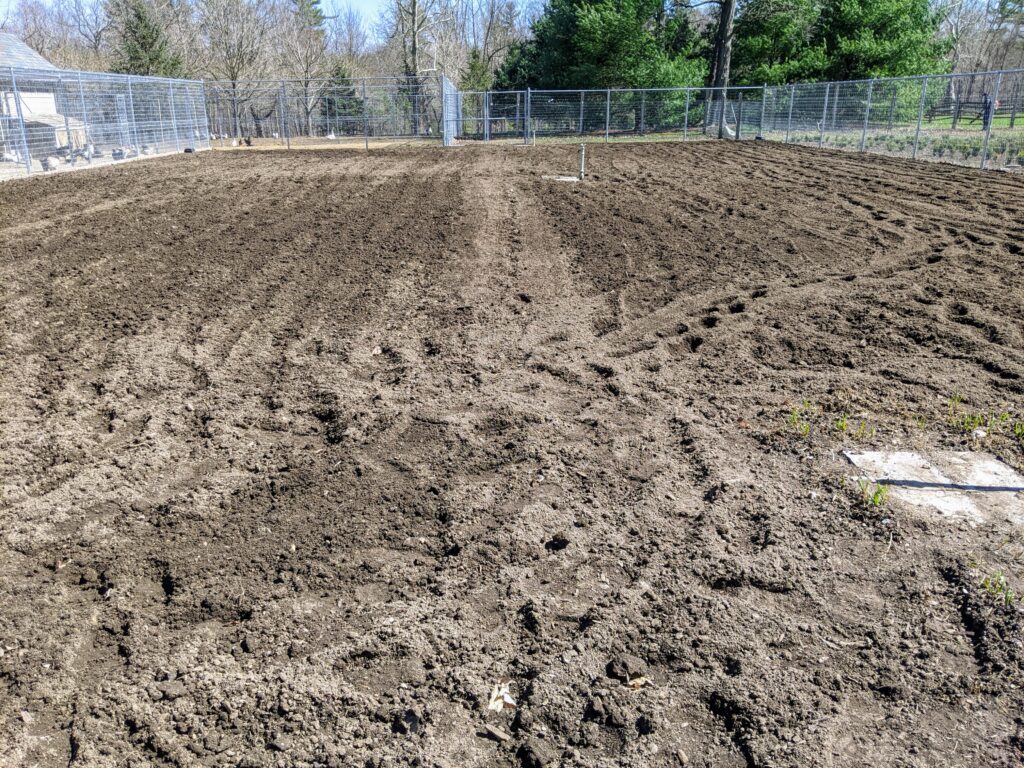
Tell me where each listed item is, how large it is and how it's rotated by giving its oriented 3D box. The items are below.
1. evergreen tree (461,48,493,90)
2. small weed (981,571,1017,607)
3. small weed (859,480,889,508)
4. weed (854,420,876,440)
[{"bbox_3d":[-1.903,-15.523,42.337,1.992,4.181,1.992,-1,19,-2],"label":"evergreen tree"},{"bbox_3d":[1.496,0.628,2.457,0.080,0.066,0.060,13,22,33],"label":"small weed"},{"bbox_3d":[1.381,0.421,3.044,0.099,0.069,0.060,9,21,25],"label":"small weed"},{"bbox_3d":[1.615,0.212,3.649,0.082,0.062,0.061,9,20,24],"label":"weed"}]

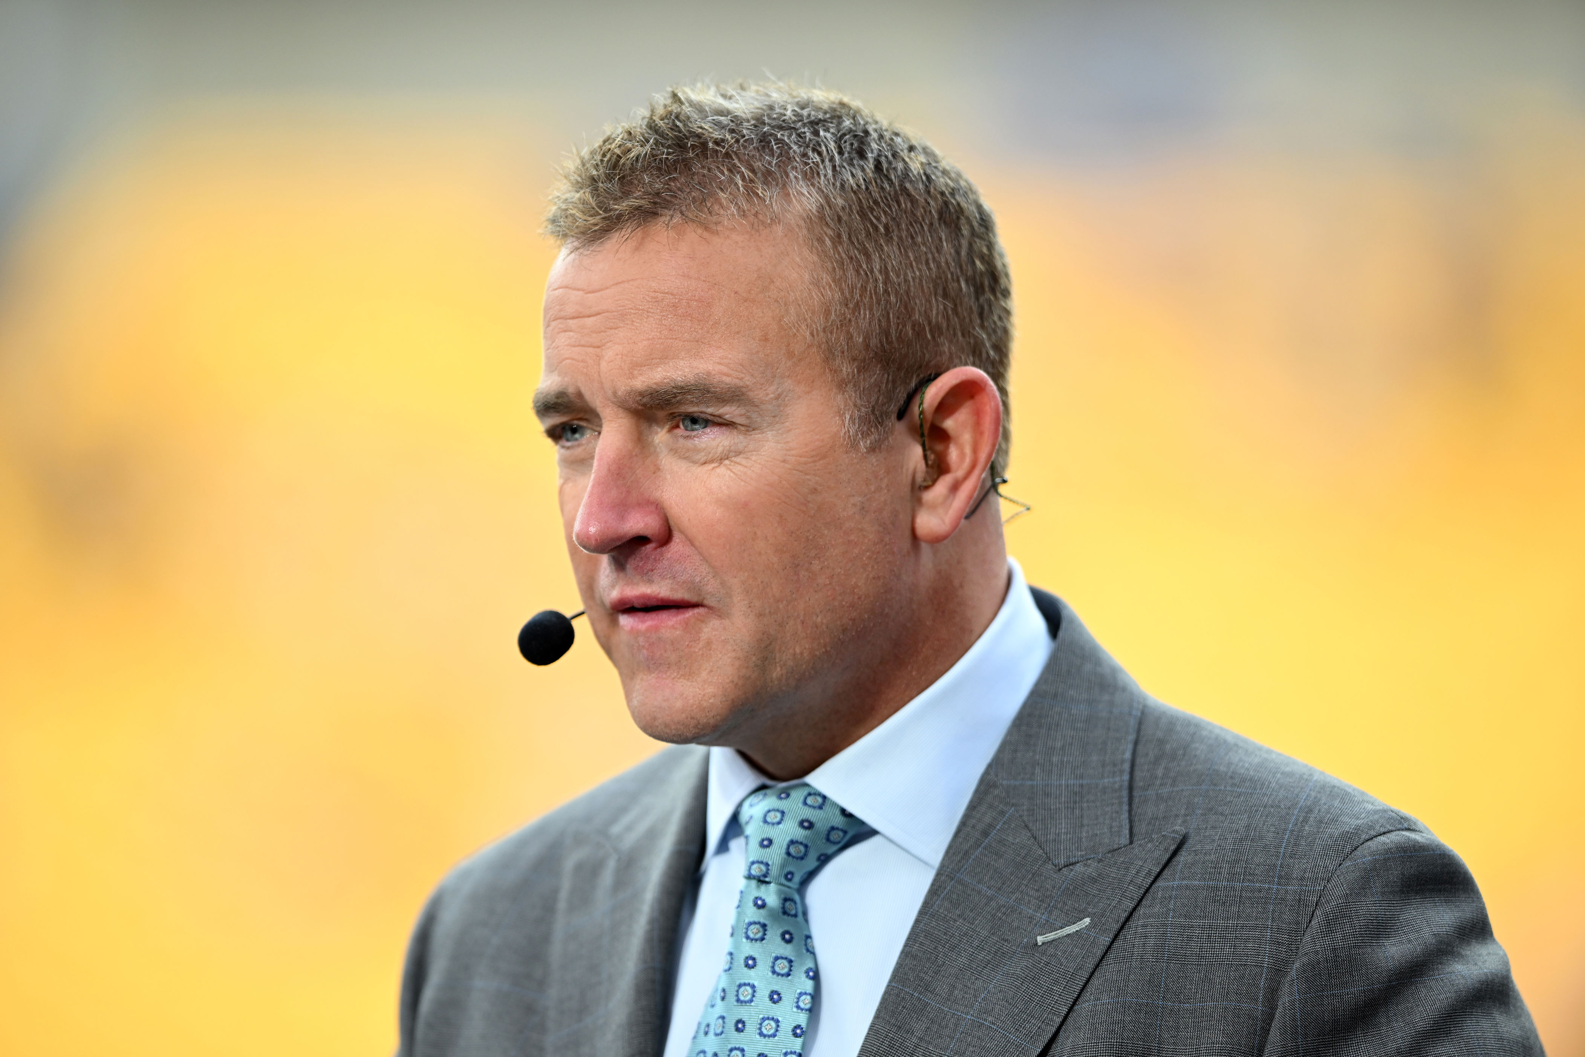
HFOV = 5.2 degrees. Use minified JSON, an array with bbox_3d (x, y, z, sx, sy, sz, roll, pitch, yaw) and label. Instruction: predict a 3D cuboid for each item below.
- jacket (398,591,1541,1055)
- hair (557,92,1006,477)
[{"bbox_3d":[0.060,0.400,6.750,0.560,0.770,0.340,-1,-2,38],"label":"jacket"},{"bbox_3d":[-0.004,-0.092,6.720,0.170,0.165,0.200,-2,-2,43],"label":"hair"}]

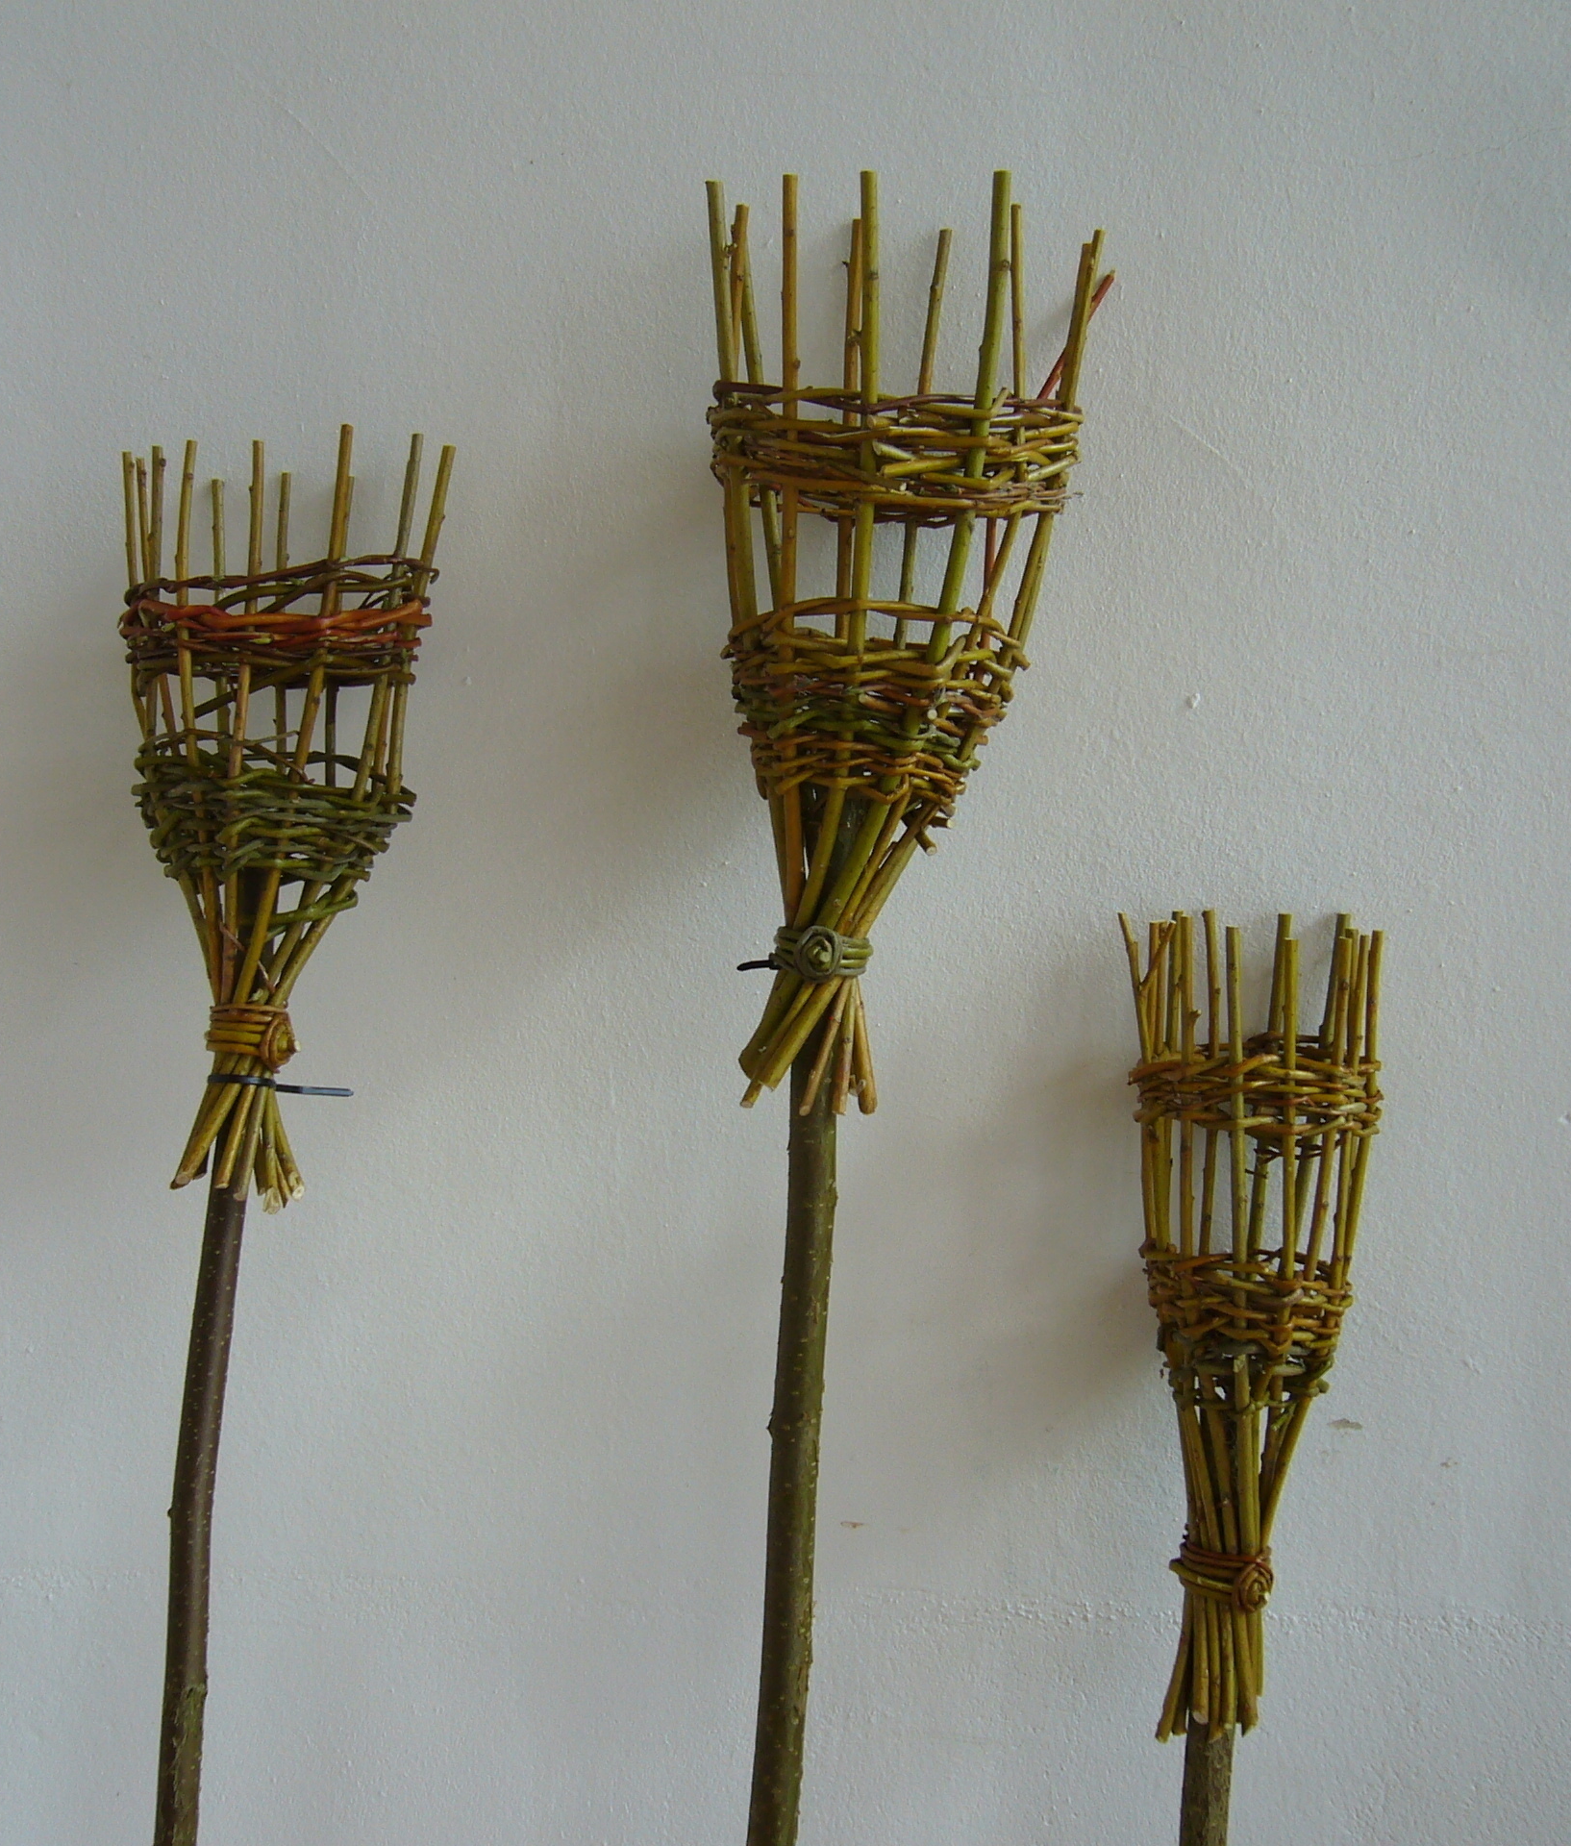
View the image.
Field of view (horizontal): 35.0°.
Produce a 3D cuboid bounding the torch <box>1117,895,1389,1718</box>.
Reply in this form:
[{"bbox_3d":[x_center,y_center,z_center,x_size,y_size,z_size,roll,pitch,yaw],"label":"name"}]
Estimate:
[{"bbox_3d":[0.227,0.201,1.250,0.131,0.412,0.128,2,5,0],"label":"torch"}]

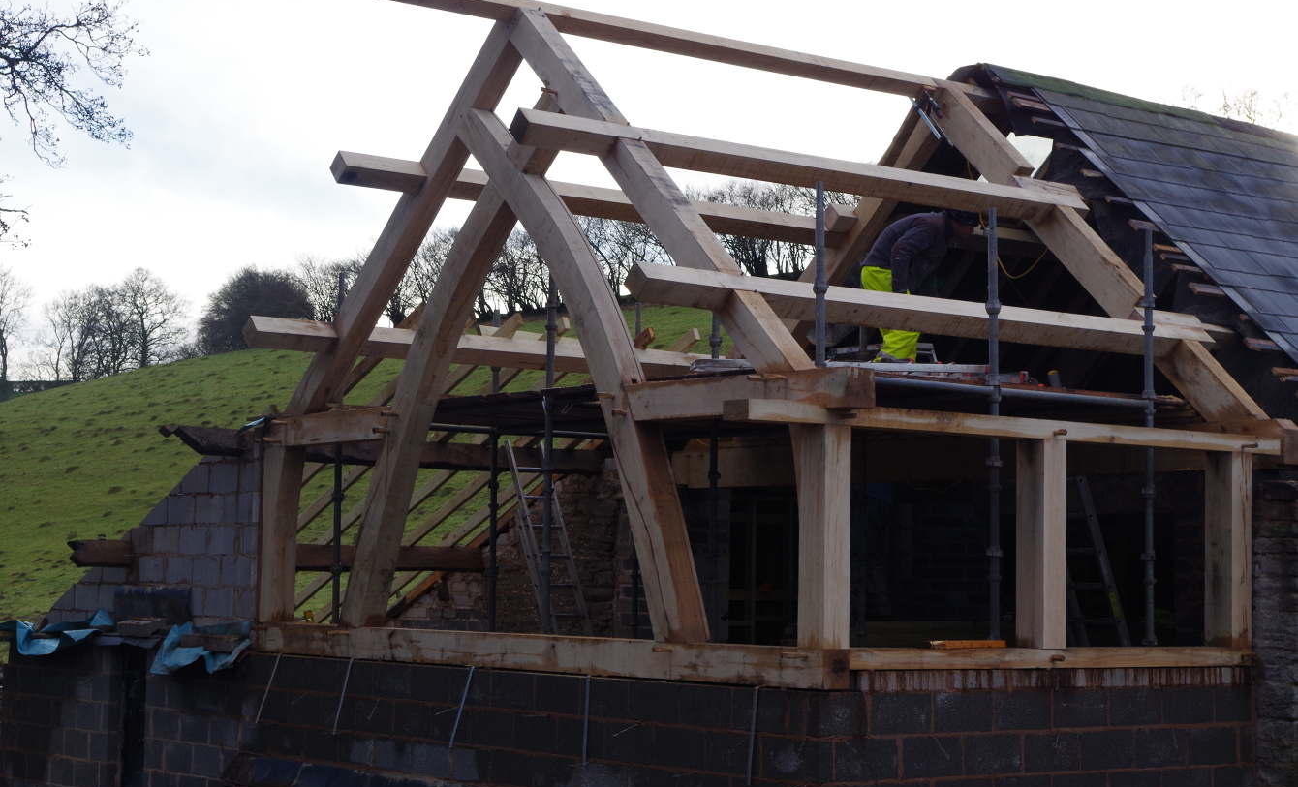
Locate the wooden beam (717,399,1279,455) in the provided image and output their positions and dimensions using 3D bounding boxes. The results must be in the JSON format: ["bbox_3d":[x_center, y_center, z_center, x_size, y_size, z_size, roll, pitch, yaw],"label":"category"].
[{"bbox_3d":[2.054,0.209,12.454,4.156,0.105,0.195,4,-6,-38],"label":"wooden beam"}]

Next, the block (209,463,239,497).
[{"bbox_3d":[-3.049,0.619,16.760,0.100,0.215,0.440,5,-6,-37],"label":"block"}]

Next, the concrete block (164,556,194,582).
[{"bbox_3d":[-3.496,1.329,17.346,0.100,0.215,0.440,5,-6,-38],"label":"concrete block"}]

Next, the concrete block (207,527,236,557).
[{"bbox_3d":[-3.061,1.077,16.727,0.100,0.215,0.440,5,-6,-37],"label":"concrete block"}]

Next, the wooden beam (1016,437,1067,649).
[{"bbox_3d":[2.156,0.824,12.601,0.185,1.130,0.200,5,-6,-37],"label":"wooden beam"}]

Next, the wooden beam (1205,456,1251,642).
[{"bbox_3d":[3.387,0.916,13.458,0.182,1.130,0.200,5,-6,-38],"label":"wooden beam"}]

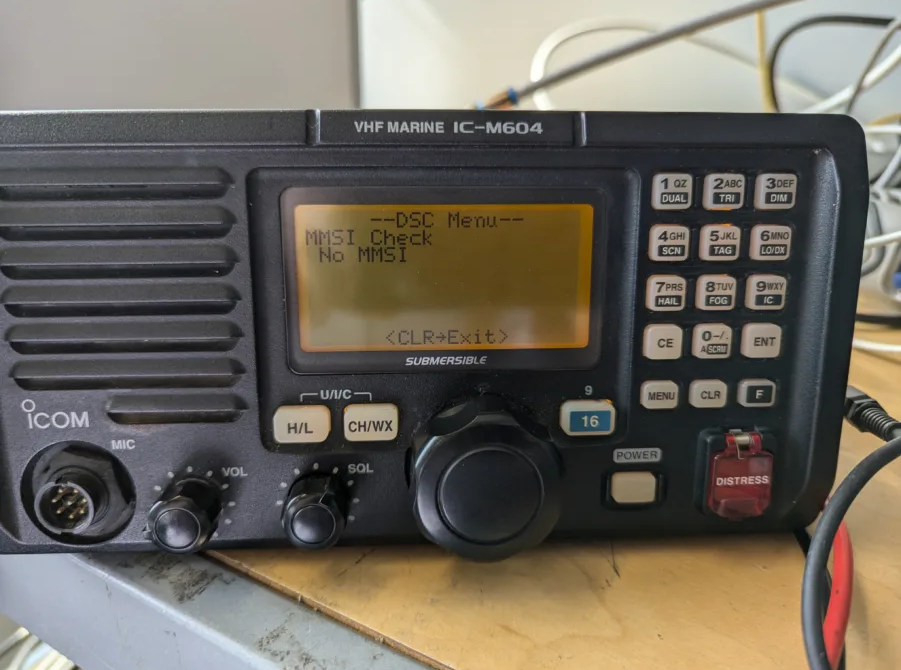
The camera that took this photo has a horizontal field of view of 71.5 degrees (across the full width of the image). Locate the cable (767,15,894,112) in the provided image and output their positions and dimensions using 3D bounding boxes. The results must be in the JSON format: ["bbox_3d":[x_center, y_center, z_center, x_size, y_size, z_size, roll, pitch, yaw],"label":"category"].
[{"bbox_3d":[0.244,-0.172,0.400,0.088,0.068,0.040,-1,10,-3],"label":"cable"}]

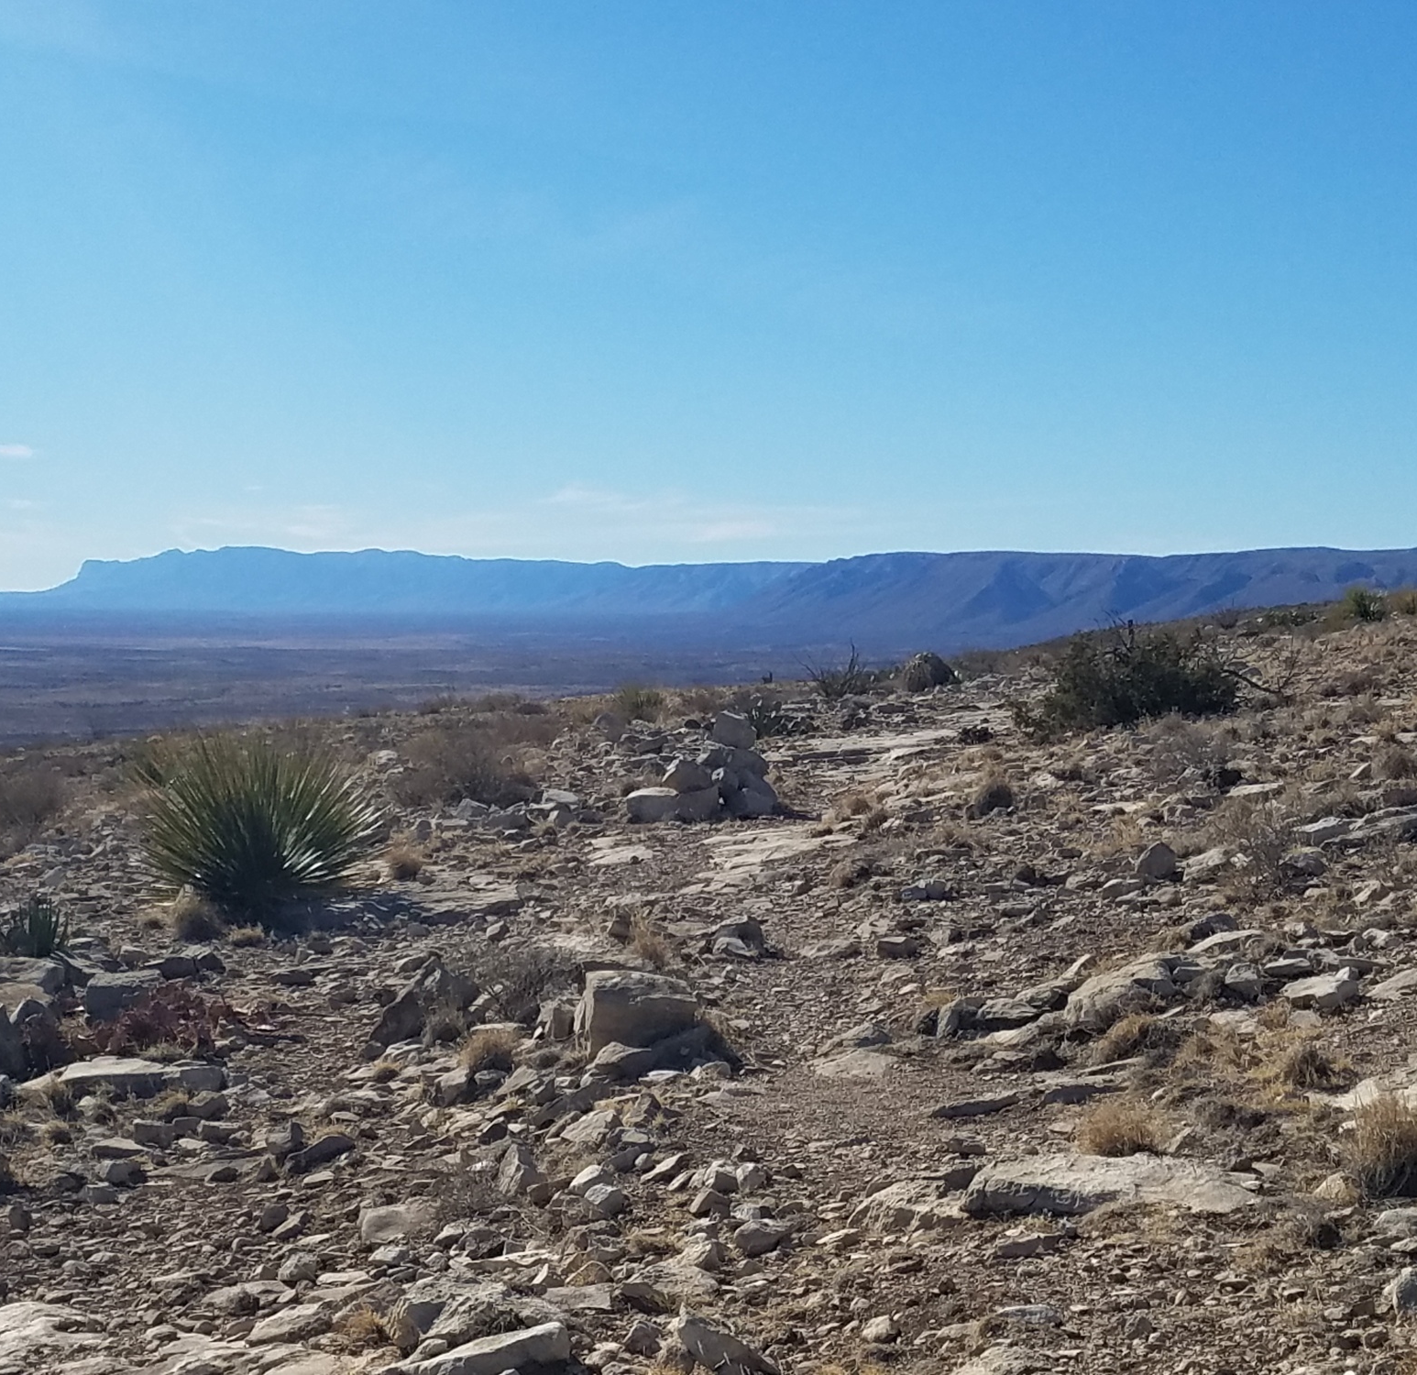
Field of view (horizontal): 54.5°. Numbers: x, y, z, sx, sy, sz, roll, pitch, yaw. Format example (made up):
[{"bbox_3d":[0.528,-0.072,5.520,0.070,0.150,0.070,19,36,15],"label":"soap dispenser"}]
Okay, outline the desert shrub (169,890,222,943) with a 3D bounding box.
[{"bbox_3d":[-3.229,1.438,8.670,0.334,0.293,0.307,0,4,0],"label":"desert shrub"}]

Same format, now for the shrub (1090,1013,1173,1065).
[{"bbox_3d":[1.536,1.272,5.000,0.288,0.149,0.260,1,4,17],"label":"shrub"}]

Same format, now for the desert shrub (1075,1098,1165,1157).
[{"bbox_3d":[1.257,1.336,4.200,0.264,0.133,0.237,1,4,17],"label":"desert shrub"}]

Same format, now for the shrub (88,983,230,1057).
[{"bbox_3d":[-2.432,1.469,6.089,0.627,0.264,0.439,0,4,0],"label":"shrub"}]

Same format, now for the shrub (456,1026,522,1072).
[{"bbox_3d":[-0.859,1.418,5.399,0.241,0.148,0.222,0,4,0],"label":"shrub"}]

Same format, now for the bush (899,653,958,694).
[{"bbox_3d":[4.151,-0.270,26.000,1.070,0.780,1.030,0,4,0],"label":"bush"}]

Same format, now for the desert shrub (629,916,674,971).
[{"bbox_3d":[-0.286,1.277,6.880,0.222,0.249,0.204,0,4,0],"label":"desert shrub"}]

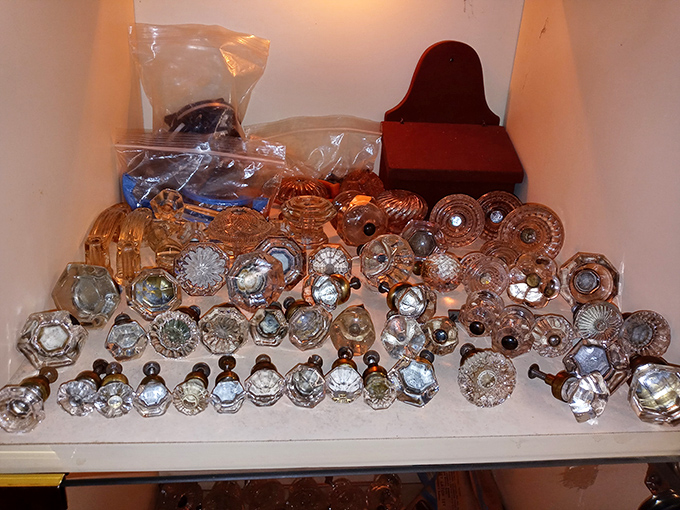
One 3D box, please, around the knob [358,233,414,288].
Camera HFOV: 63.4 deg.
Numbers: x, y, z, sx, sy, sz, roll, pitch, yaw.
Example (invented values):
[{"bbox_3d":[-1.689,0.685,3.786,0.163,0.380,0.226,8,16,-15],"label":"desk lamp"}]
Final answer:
[{"bbox_3d":[0.046,0.007,0.543,0.054,0.054,0.043,7,-1,8],"label":"knob"}]

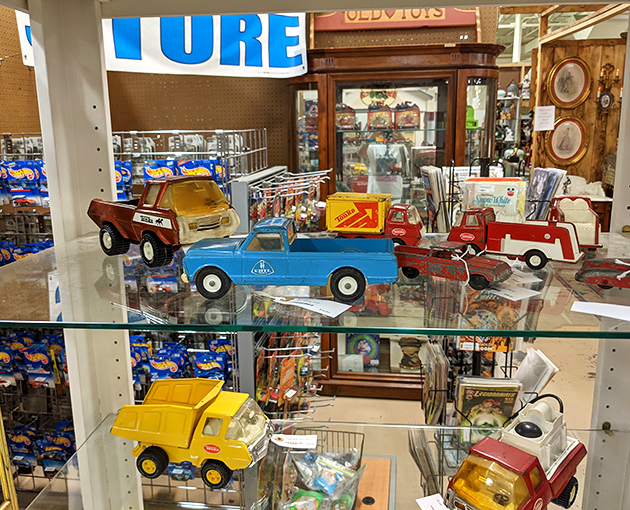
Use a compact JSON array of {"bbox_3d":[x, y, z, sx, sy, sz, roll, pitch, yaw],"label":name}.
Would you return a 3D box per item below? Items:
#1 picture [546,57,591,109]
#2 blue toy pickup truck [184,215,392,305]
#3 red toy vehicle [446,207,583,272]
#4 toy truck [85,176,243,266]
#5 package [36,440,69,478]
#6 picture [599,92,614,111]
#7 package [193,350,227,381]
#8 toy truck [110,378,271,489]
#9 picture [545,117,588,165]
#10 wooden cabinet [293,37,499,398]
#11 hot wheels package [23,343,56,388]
[{"bbox_3d":[2.748,-1.870,5.750,0.495,0.575,0.040,1,12,9],"label":"picture"},{"bbox_3d":[-0.029,0.001,0.698,0.272,0.096,0.094,1,12,6],"label":"blue toy pickup truck"},{"bbox_3d":[0.316,-0.030,0.842,0.202,0.087,0.067,7,15,33],"label":"red toy vehicle"},{"bbox_3d":[-0.263,-0.061,0.892,0.273,0.140,0.097,9,15,36],"label":"toy truck"},{"bbox_3d":[-0.988,0.771,2.000,0.108,0.165,0.035,1,12,7],"label":"package"},{"bbox_3d":[3.188,-1.679,5.800,0.150,0.200,0.030,1,12,9],"label":"picture"},{"bbox_3d":[-0.366,0.416,1.860,0.108,0.165,0.035,1,12,7],"label":"package"},{"bbox_3d":[-0.199,0.287,0.870,0.244,0.134,0.094,2,13,14],"label":"toy truck"},{"bbox_3d":[2.786,-1.267,5.870,0.475,0.545,0.040,1,12,9],"label":"picture"},{"bbox_3d":[0.482,-0.148,3.139,1.160,2.000,0.420,1,12,9],"label":"wooden cabinet"},{"bbox_3d":[-0.997,0.402,1.920,0.108,0.165,0.035,1,12,7],"label":"hot wheels package"}]

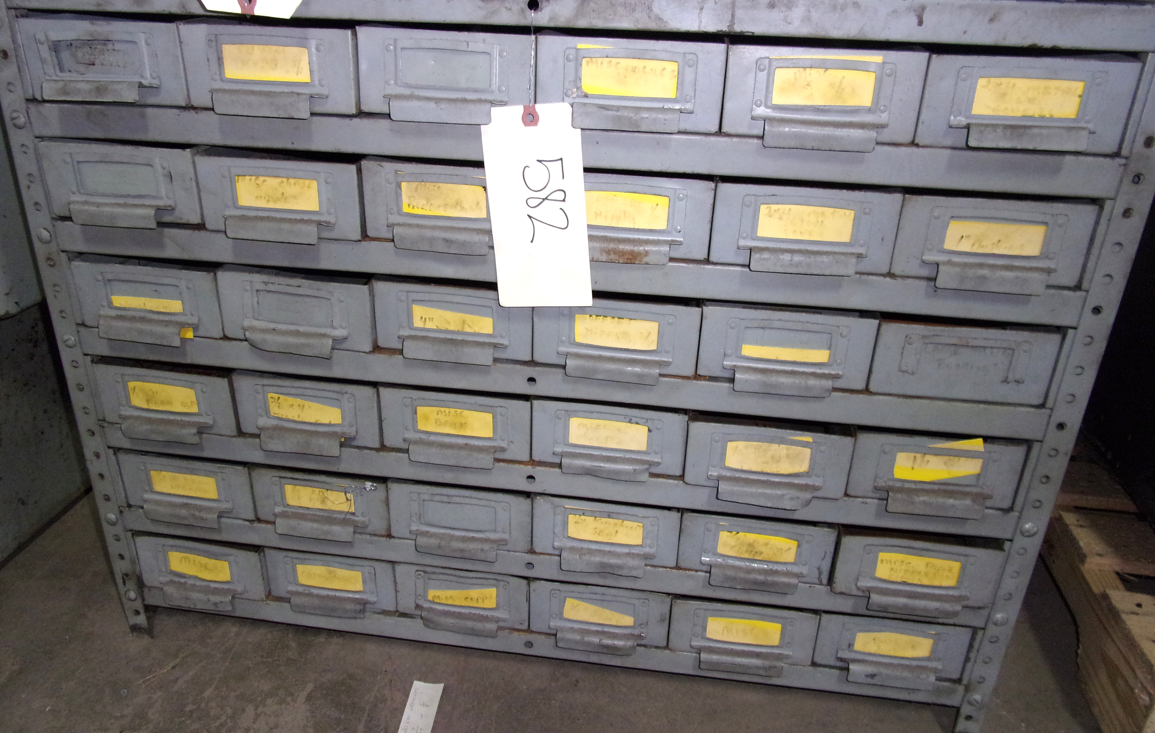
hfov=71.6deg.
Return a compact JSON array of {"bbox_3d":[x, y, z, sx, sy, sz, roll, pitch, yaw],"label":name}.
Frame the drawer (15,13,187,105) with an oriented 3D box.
[{"bbox_3d":[-0.373,-0.313,0.803,0.143,0.067,0.338,5,24,6],"label":"drawer"}]

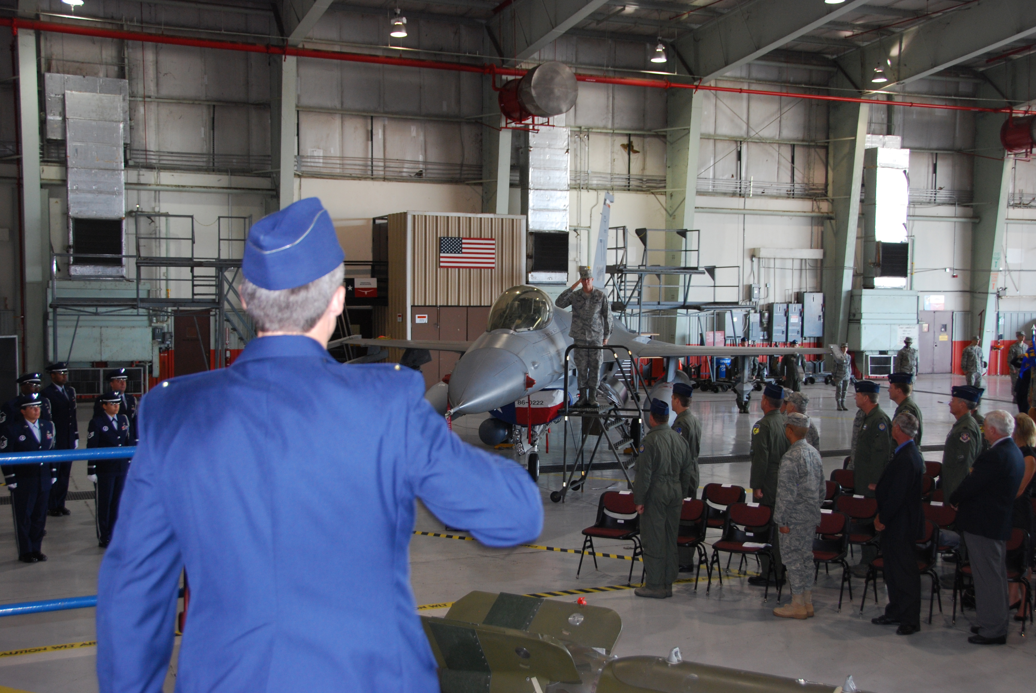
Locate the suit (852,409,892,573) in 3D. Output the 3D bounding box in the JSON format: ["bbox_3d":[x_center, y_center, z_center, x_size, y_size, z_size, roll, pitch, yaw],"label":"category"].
[{"bbox_3d":[3.461,1.379,11.843,0.330,1.590,0.540,1,2,12],"label":"suit"}]

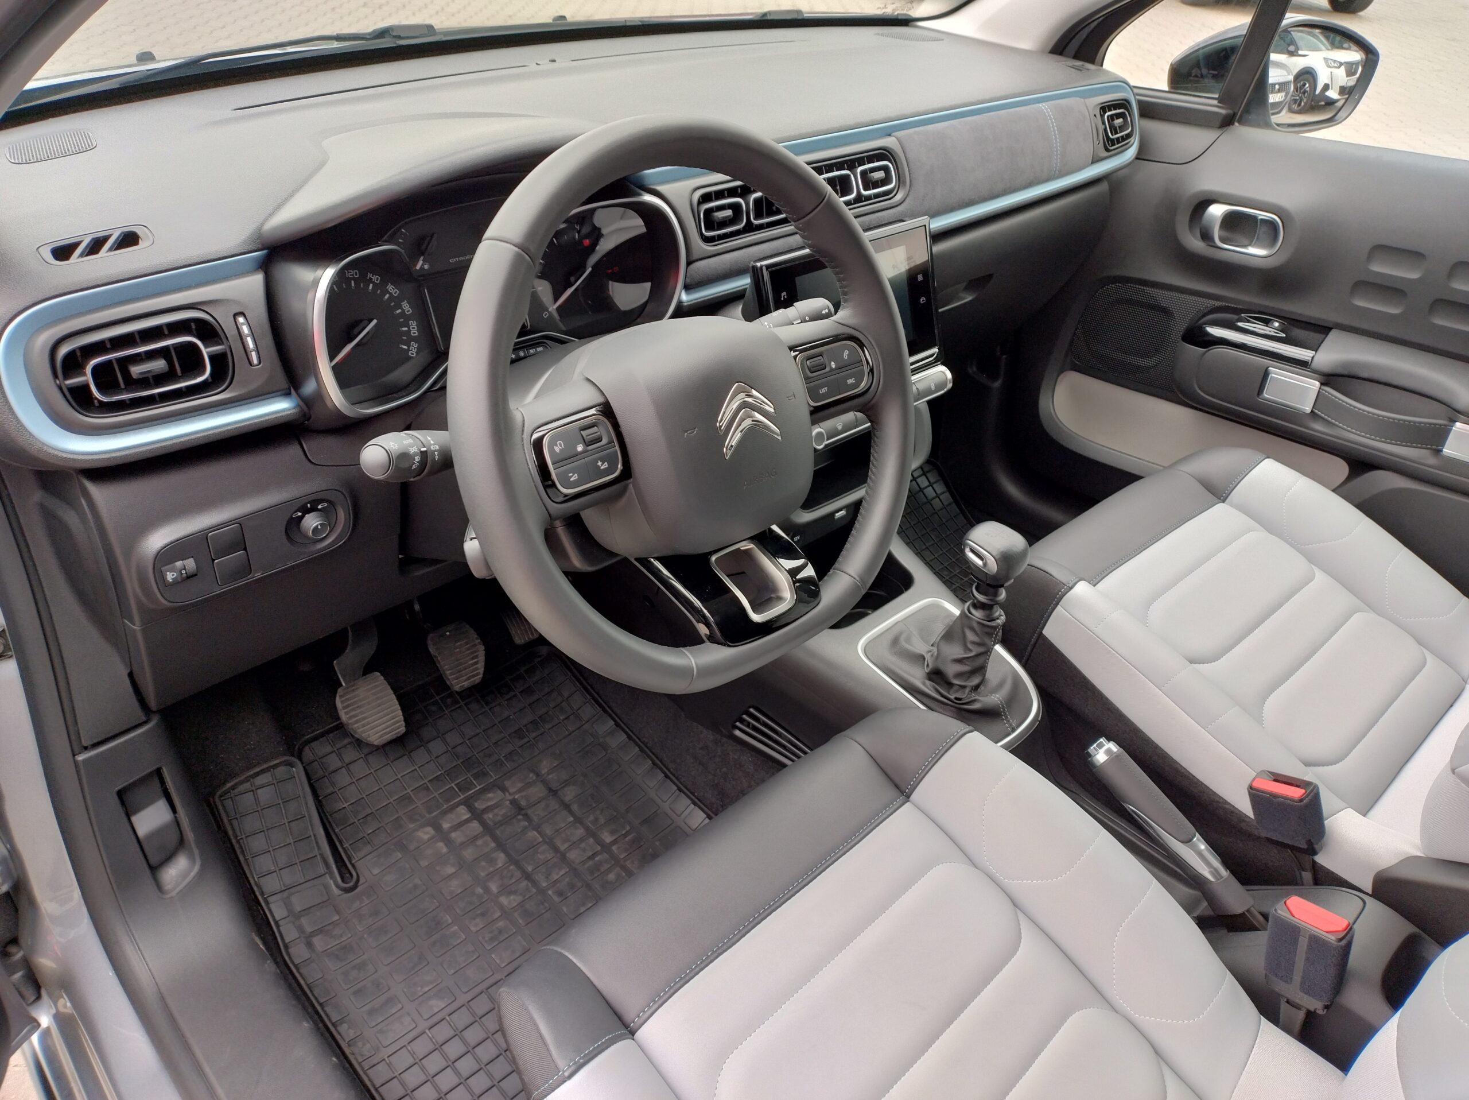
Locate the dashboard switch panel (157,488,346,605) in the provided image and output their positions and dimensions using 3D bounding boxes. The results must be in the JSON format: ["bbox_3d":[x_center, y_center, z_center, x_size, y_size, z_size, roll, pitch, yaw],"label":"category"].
[{"bbox_3d":[-0.392,-0.011,0.867,0.157,0.068,0.032,-25,53,-33],"label":"dashboard switch panel"}]

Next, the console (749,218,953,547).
[{"bbox_3d":[0.103,-0.167,1.124,0.240,0.340,0.140,-25,35,-33],"label":"console"}]

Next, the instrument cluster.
[{"bbox_3d":[-0.177,-0.207,0.858,0.335,0.130,0.085,-25,26,-33],"label":"instrument cluster"}]

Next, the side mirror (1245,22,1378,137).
[{"bbox_3d":[0.777,-0.670,1.492,0.225,0.155,0.140,-19,38,-27],"label":"side mirror"}]

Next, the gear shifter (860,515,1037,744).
[{"bbox_3d":[0.236,0.058,1.092,0.140,0.220,0.195,-25,35,-33],"label":"gear shifter"}]

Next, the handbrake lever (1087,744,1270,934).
[{"bbox_3d":[0.404,0.255,0.973,0.042,0.055,0.210,-25,62,-33],"label":"handbrake lever"}]

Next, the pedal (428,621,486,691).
[{"bbox_3d":[-0.326,0.123,1.226,0.060,0.075,0.030,-25,6,-33],"label":"pedal"}]

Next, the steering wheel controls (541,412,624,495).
[{"bbox_3d":[-0.092,-0.057,0.638,0.058,0.046,0.022,-25,18,-33],"label":"steering wheel controls"}]

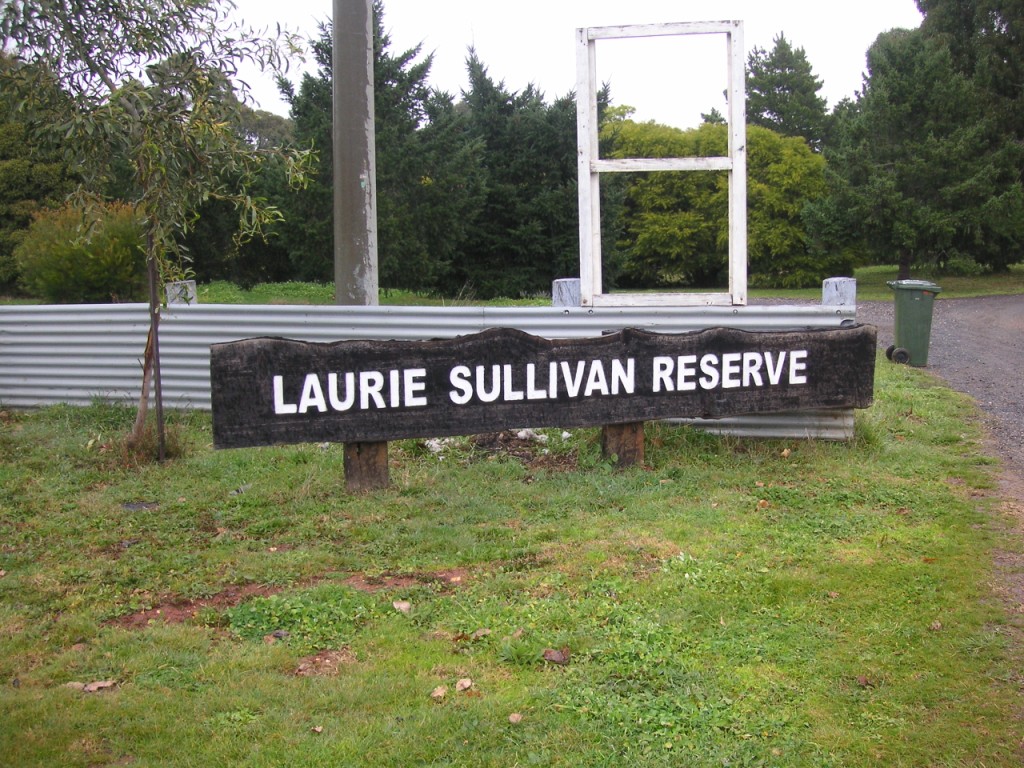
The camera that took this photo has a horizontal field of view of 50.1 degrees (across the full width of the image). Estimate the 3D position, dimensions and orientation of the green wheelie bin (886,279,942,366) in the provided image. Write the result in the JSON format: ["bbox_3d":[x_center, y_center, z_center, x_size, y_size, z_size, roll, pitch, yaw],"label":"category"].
[{"bbox_3d":[4.622,-0.702,12.600,0.545,0.960,0.490,1,7,12],"label":"green wheelie bin"}]

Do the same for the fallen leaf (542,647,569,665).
[{"bbox_3d":[0.125,0.764,3.080,0.079,0.035,0.060,0,7,0],"label":"fallen leaf"}]

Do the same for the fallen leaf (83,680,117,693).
[{"bbox_3d":[-1.093,0.801,2.900,0.085,0.025,0.055,0,7,0],"label":"fallen leaf"}]

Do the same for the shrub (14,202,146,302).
[{"bbox_3d":[-7.885,-2.348,20.000,2.250,2.000,2.100,0,7,0],"label":"shrub"}]

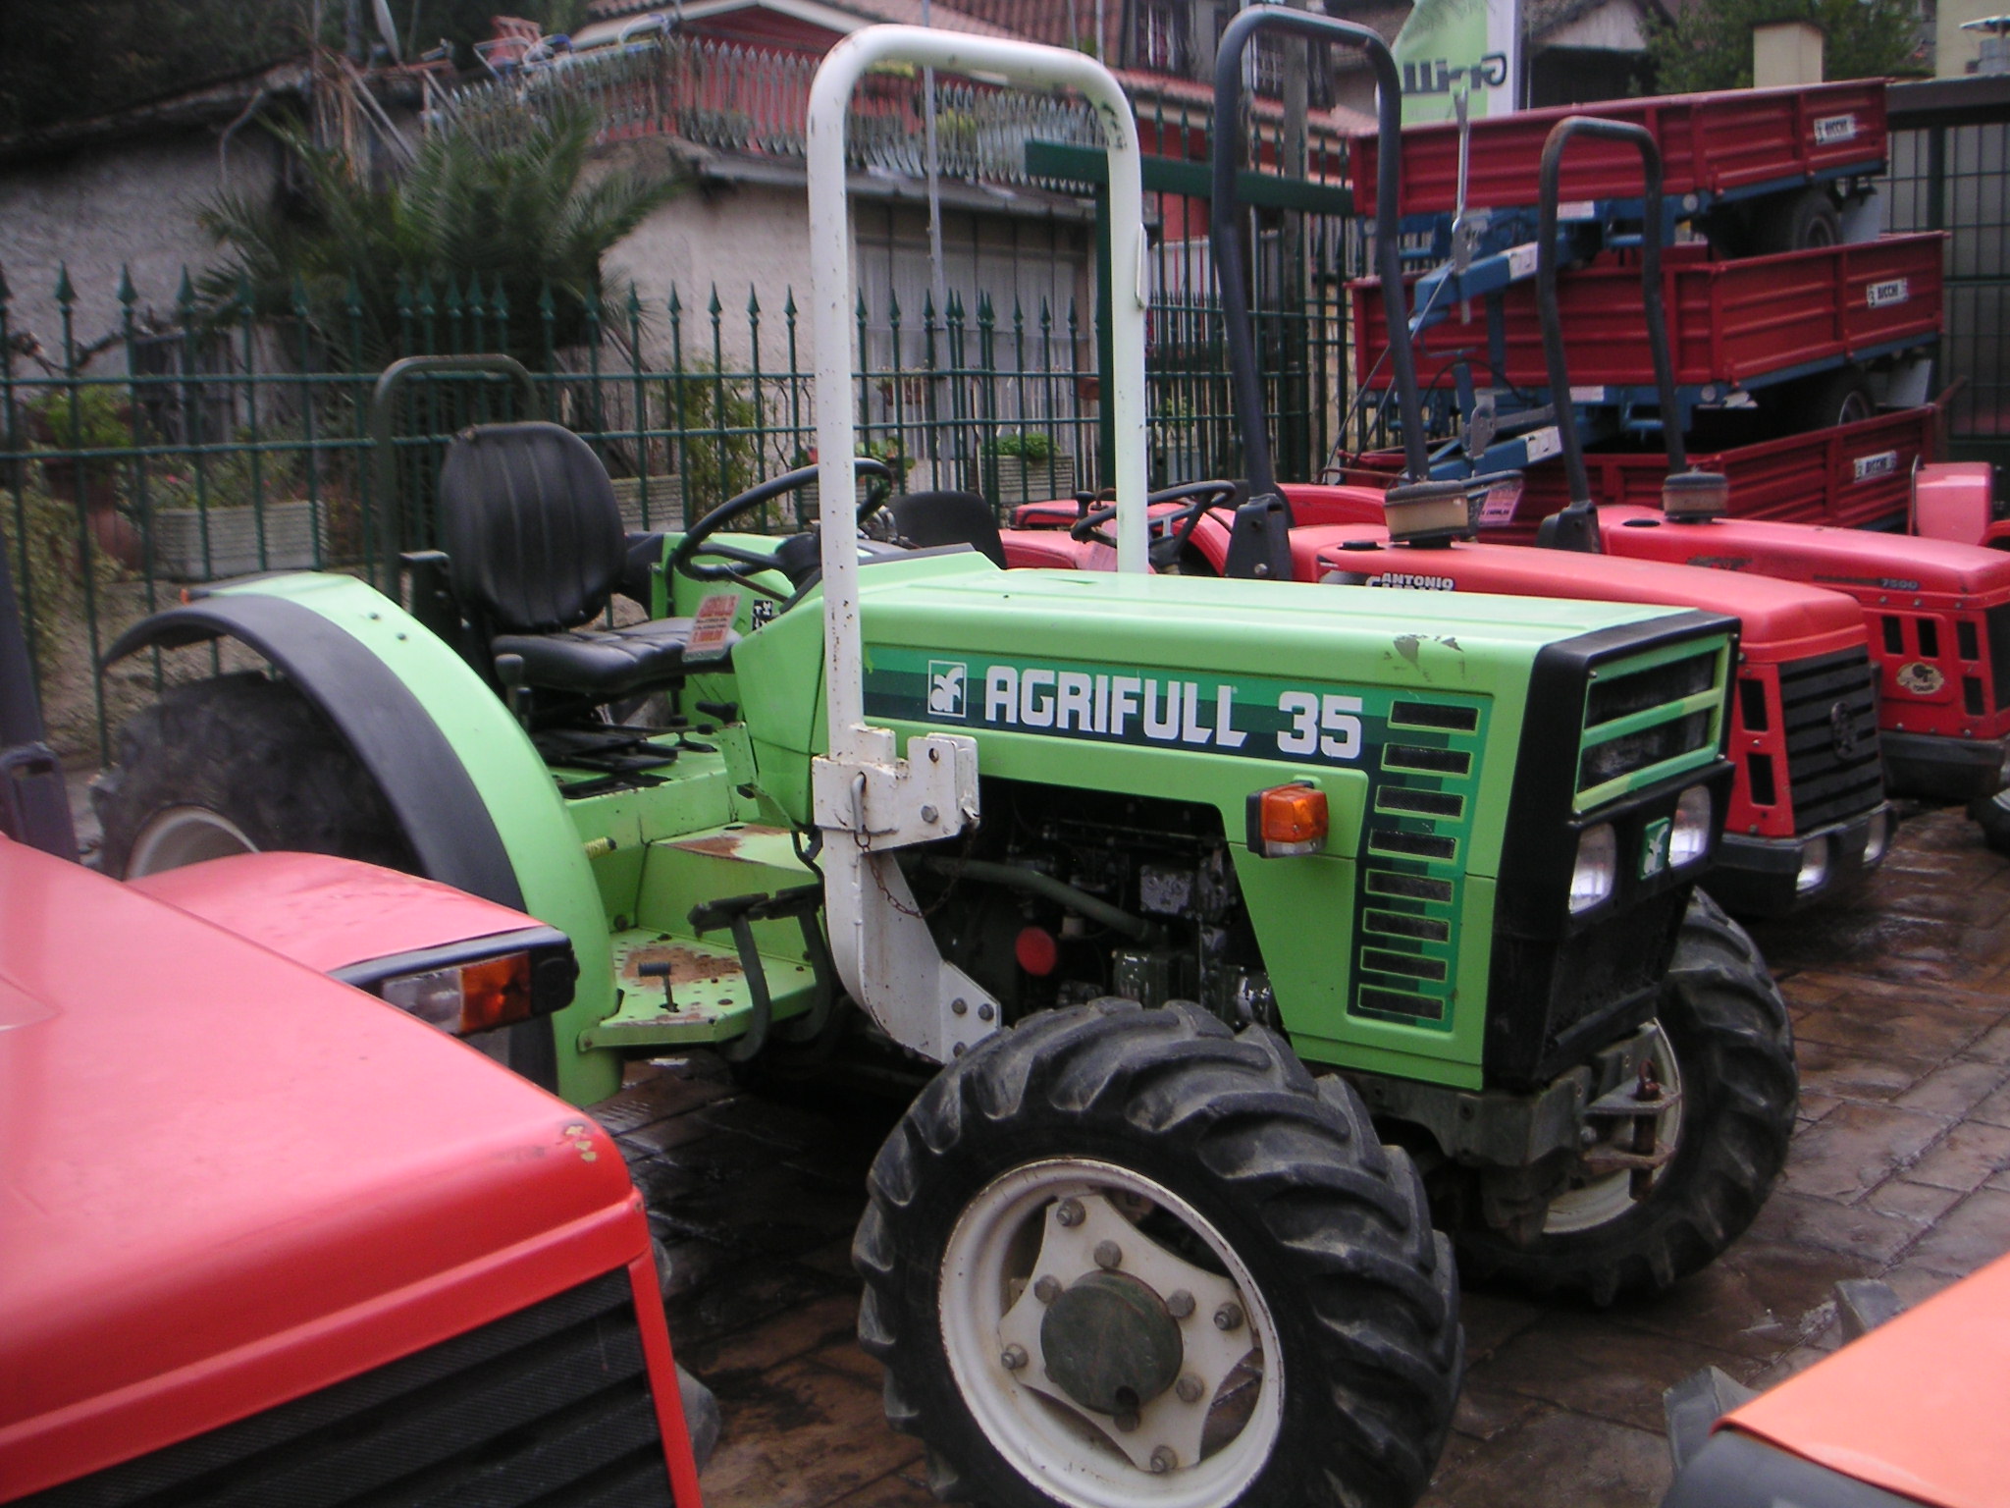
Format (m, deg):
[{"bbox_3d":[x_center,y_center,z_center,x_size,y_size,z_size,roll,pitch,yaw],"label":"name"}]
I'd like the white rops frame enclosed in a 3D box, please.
[{"bbox_3d":[0.070,-0.335,3.316,0.320,1.489,0.829,6,12,38],"label":"white rops frame"}]

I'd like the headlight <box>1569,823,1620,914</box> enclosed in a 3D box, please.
[{"bbox_3d":[0.708,0.140,2.671,0.070,0.103,0.126,6,12,38],"label":"headlight"}]

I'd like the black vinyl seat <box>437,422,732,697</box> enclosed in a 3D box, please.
[{"bbox_3d":[-0.681,-0.377,3.913,0.610,0.465,0.481,7,12,40],"label":"black vinyl seat"}]

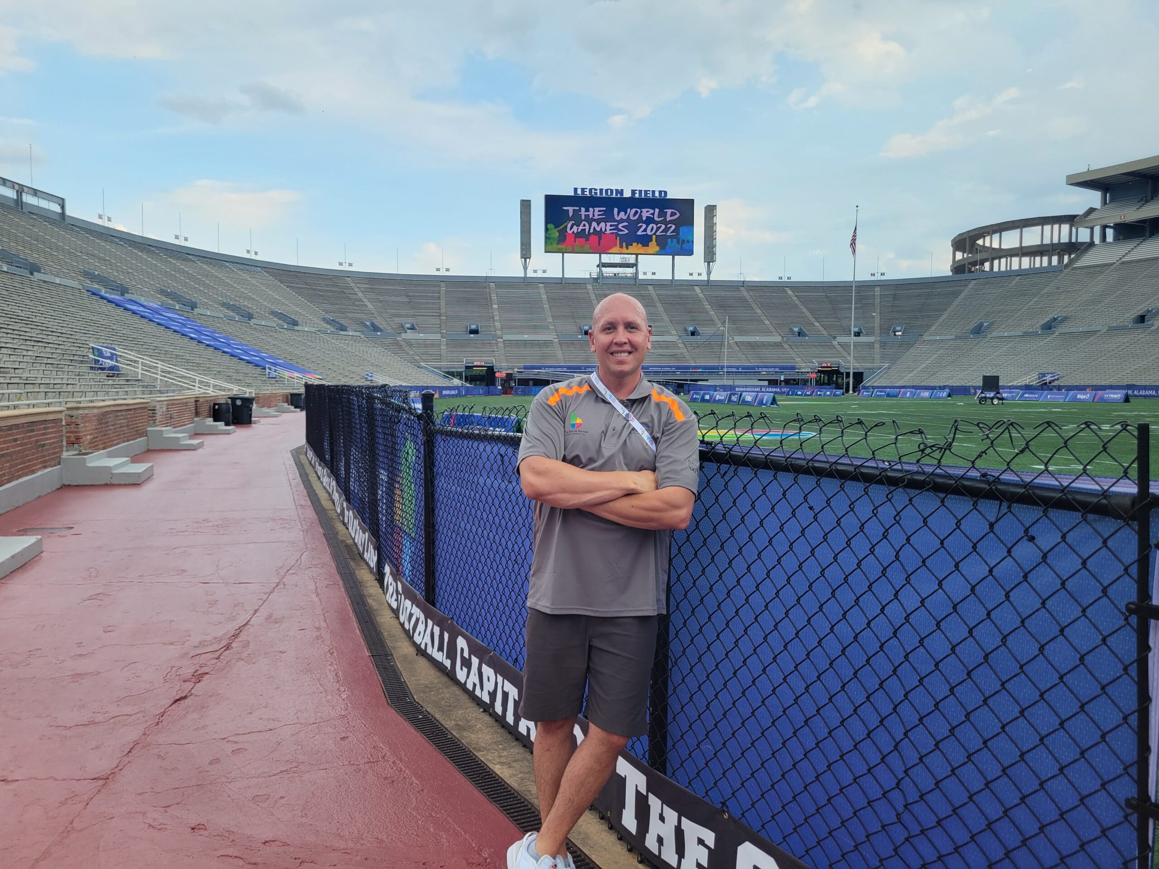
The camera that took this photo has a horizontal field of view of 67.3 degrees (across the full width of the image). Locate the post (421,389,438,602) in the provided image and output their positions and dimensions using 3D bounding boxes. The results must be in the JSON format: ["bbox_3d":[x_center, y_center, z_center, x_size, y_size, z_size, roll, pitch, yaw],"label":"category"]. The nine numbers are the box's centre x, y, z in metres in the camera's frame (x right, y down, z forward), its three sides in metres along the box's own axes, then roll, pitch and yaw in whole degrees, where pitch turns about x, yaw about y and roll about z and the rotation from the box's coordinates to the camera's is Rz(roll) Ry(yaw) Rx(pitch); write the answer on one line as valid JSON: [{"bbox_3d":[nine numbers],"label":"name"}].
[{"bbox_3d":[-0.844,0.500,4.900,0.077,1.480,0.077,0,3,0],"label":"post"}]

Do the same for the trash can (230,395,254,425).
[{"bbox_3d":[-12.950,-0.945,33.400,0.870,1.110,0.720,0,3,-6],"label":"trash can"}]

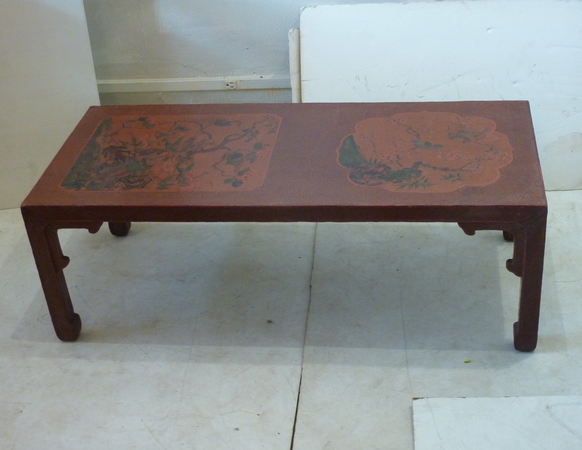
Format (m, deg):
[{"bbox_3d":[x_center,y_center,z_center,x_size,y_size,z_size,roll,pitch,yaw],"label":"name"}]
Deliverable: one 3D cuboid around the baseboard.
[{"bbox_3d":[-0.284,-0.408,2.775,0.573,0.032,0.019,0,32,9],"label":"baseboard"}]

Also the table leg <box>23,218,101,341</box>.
[{"bbox_3d":[-0.473,0.114,2.148,0.169,0.339,0.056,0,32,9],"label":"table leg"}]

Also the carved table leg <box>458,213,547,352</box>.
[{"bbox_3d":[0.437,0.115,2.010,0.173,0.344,0.056,0,32,9],"label":"carved table leg"}]

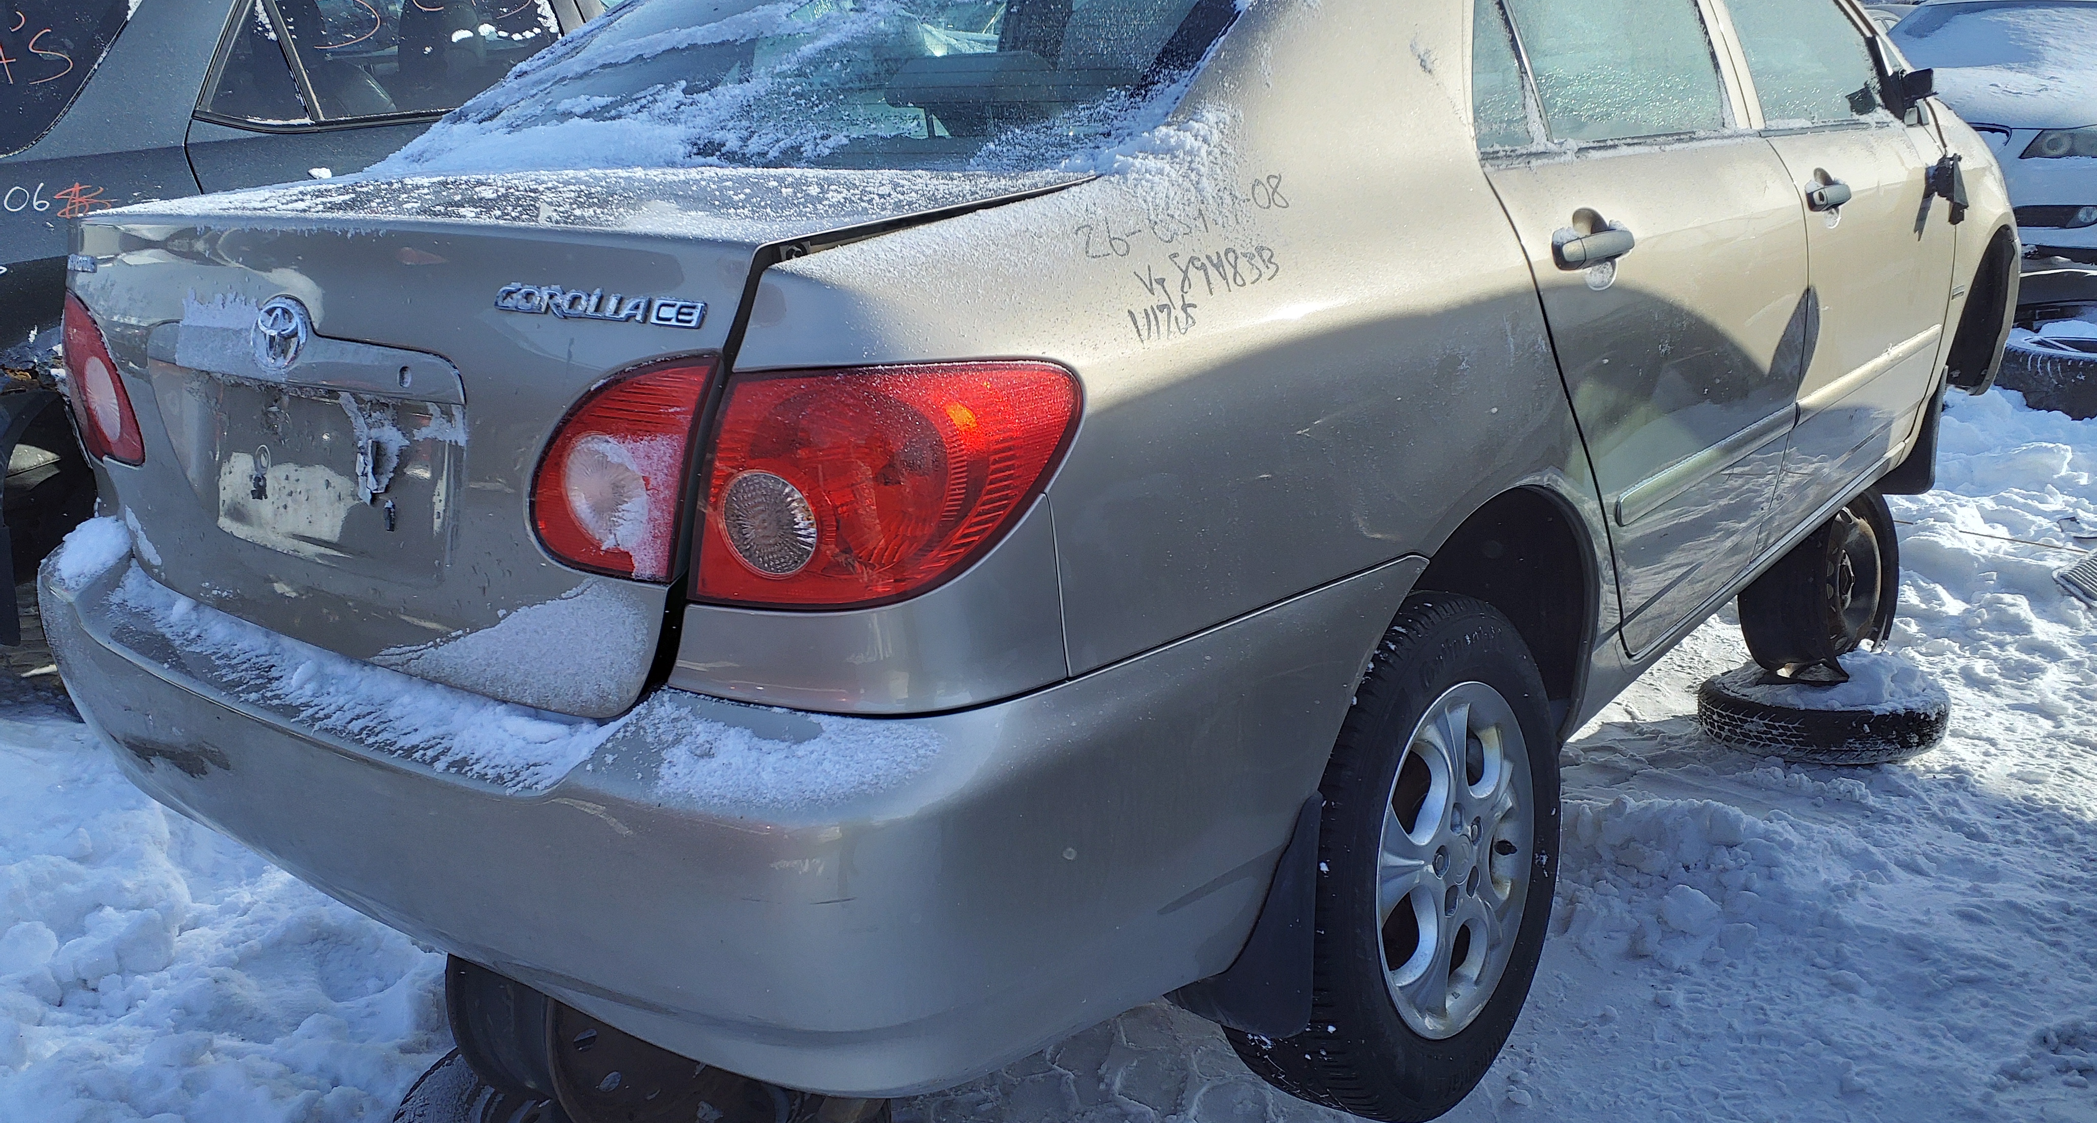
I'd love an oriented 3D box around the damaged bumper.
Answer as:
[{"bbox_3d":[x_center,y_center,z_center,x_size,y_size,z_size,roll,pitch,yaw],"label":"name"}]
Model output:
[{"bbox_3d":[-0.541,0.157,1.865,1.690,0.380,0.840,9,20,40],"label":"damaged bumper"}]

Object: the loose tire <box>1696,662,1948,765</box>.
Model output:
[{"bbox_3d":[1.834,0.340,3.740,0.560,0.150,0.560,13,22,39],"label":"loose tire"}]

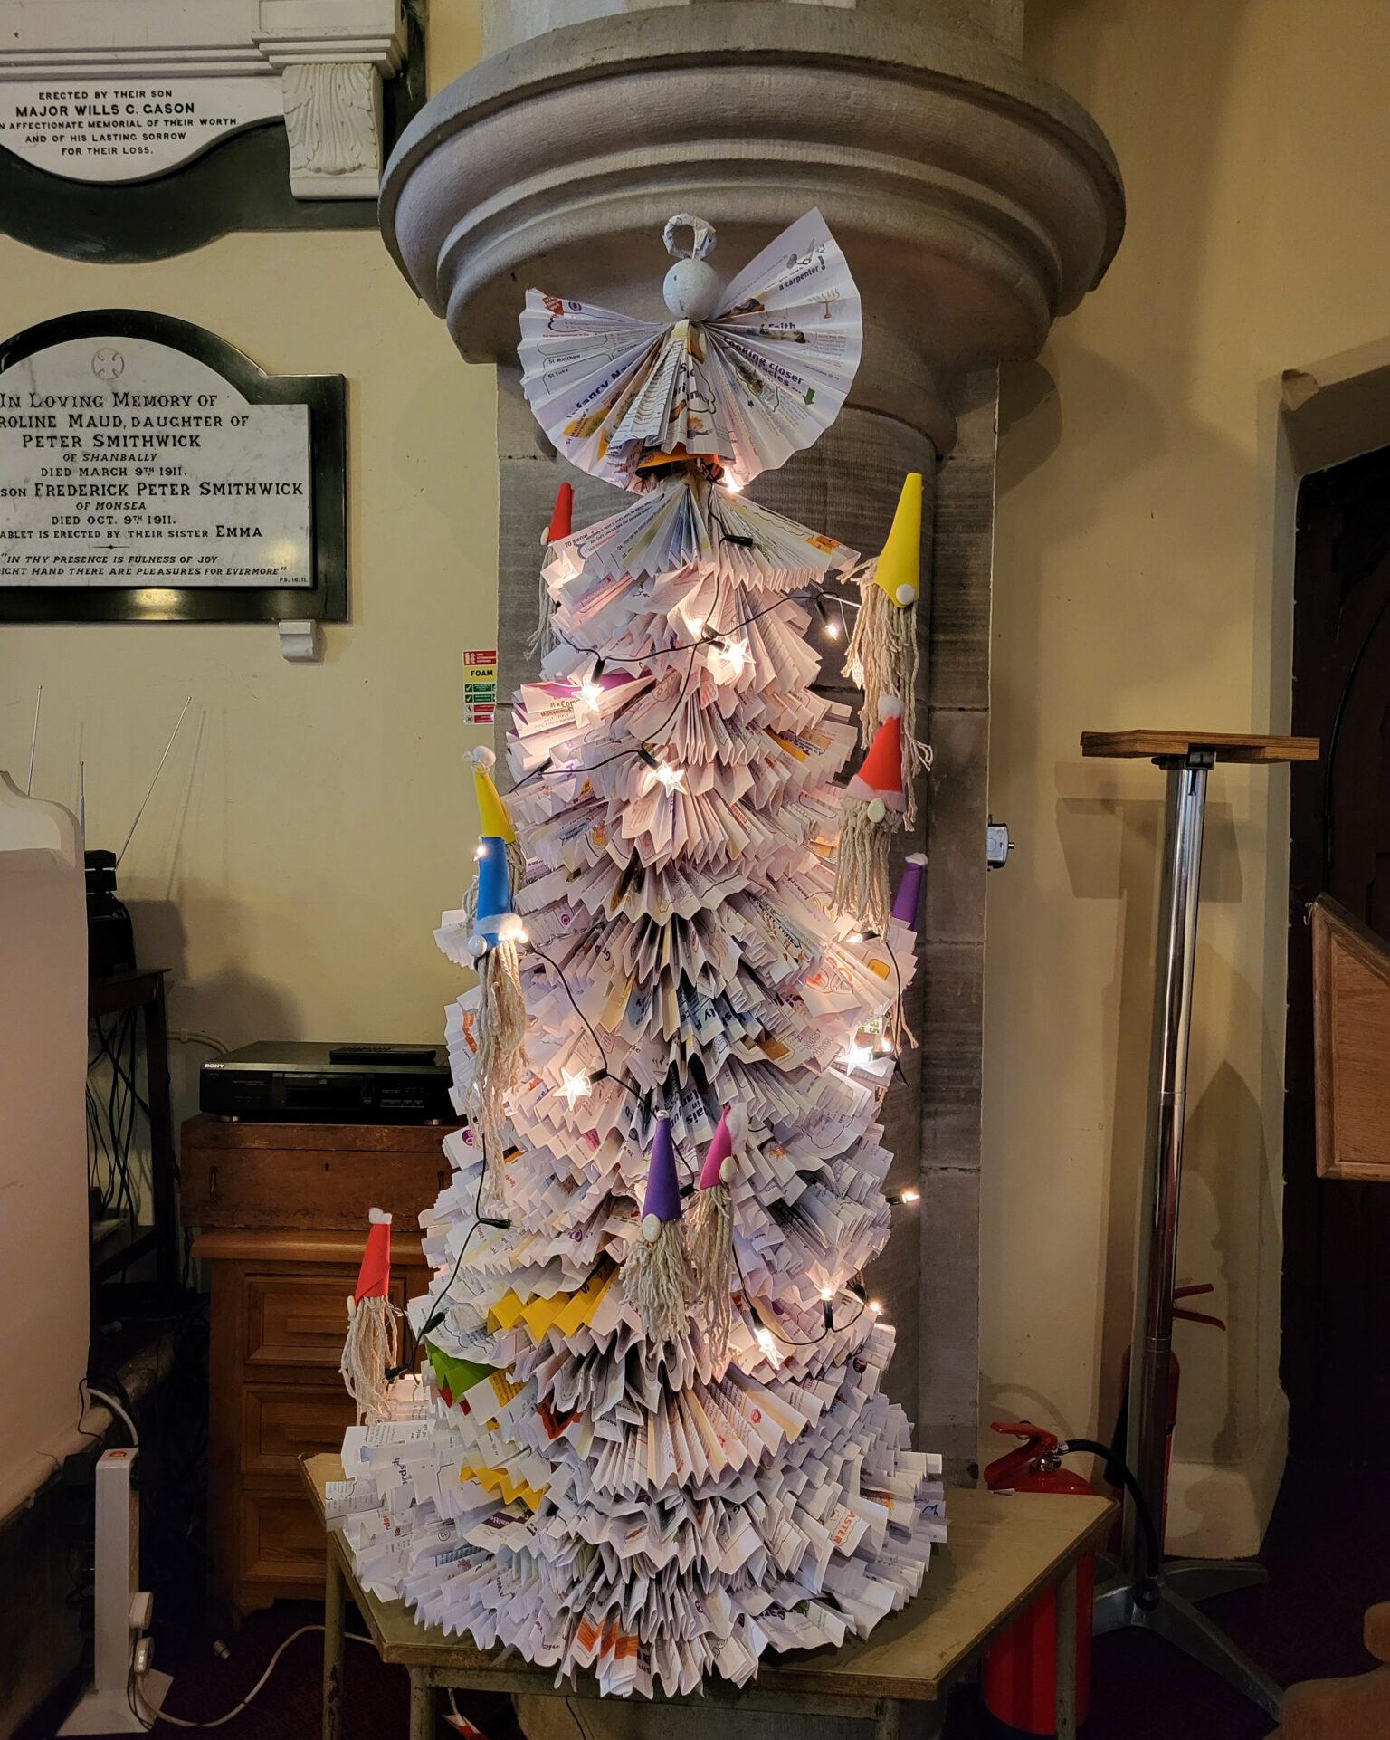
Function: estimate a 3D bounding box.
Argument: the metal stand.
[{"bbox_3d":[0.749,0.524,2.303,0.510,1.440,0.510,1,1,-3],"label":"metal stand"}]

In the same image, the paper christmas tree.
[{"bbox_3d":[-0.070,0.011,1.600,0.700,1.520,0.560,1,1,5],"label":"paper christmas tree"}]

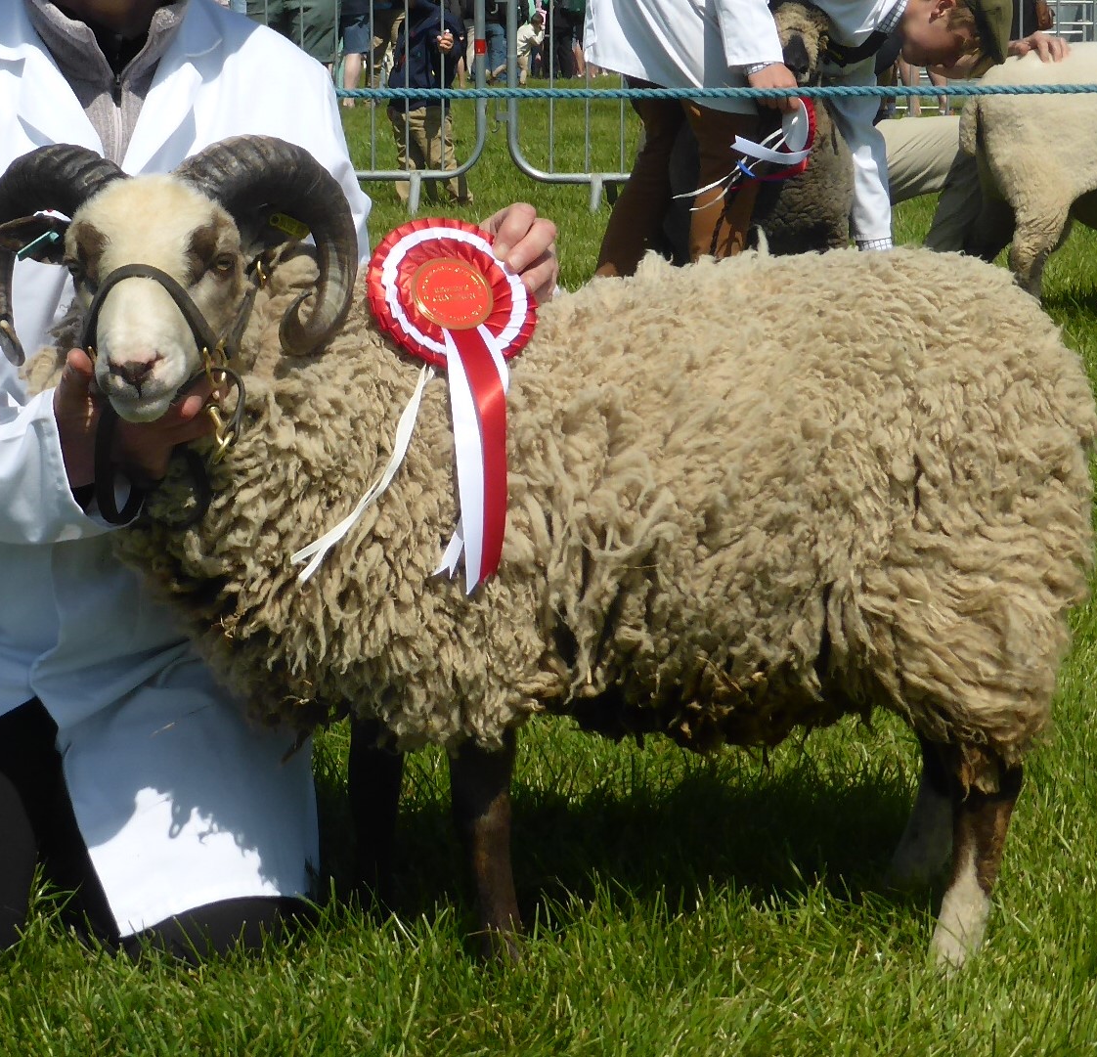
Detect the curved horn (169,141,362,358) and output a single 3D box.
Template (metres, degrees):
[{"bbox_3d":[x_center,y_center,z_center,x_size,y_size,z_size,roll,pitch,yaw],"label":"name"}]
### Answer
[{"bbox_3d":[-0.252,-0.252,1.780,0.155,0.190,0.150,3,12,14],"label":"curved horn"}]

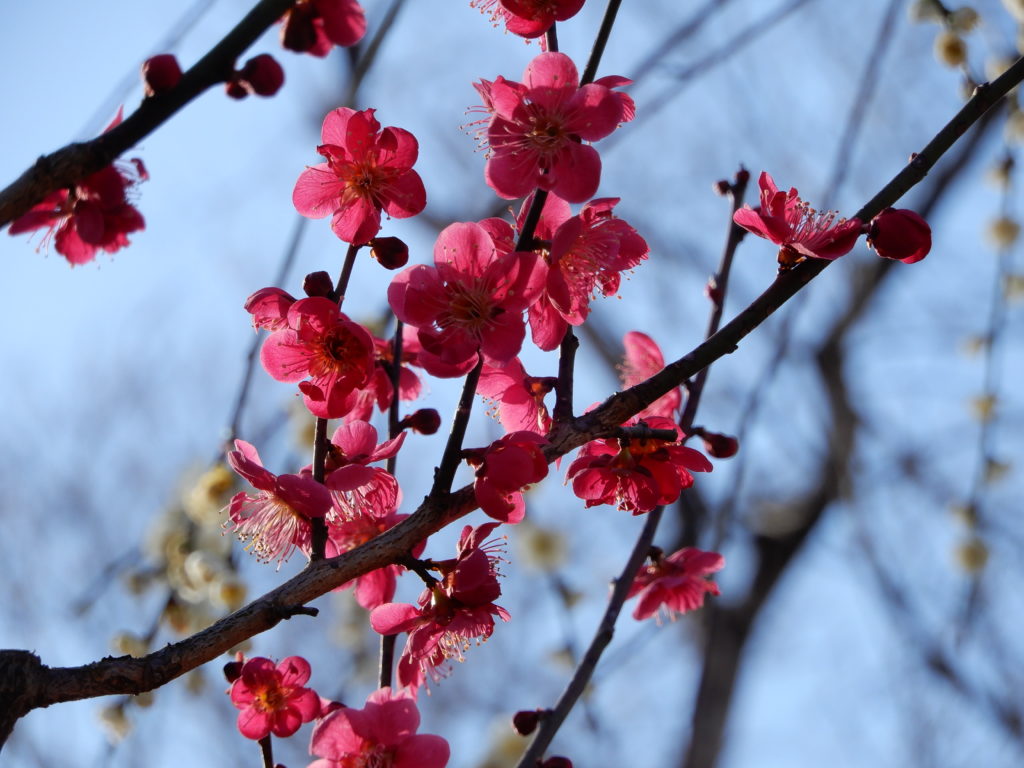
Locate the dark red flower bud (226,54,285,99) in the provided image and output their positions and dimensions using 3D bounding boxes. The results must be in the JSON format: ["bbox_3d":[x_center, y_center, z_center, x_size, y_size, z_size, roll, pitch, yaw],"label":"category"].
[{"bbox_3d":[-0.045,-0.054,1.310,0.010,0.008,0.008,6,-13,15],"label":"dark red flower bud"}]

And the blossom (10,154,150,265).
[{"bbox_3d":[-0.080,-0.033,1.370,0.023,0.019,0.018,-12,-60,37],"label":"blossom"}]

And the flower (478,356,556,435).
[{"bbox_3d":[0.001,0.002,1.420,0.014,0.019,0.020,-39,-26,6],"label":"flower"}]

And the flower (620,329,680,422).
[{"bbox_3d":[0.027,-0.001,1.450,0.013,0.020,0.020,-16,-10,-27],"label":"flower"}]

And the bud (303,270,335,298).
[{"bbox_3d":[-0.037,-0.019,1.400,0.005,0.006,0.005,-37,6,11],"label":"bud"}]

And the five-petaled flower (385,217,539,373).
[{"bbox_3d":[-0.008,-0.015,1.290,0.027,0.027,0.014,-1,2,5],"label":"five-petaled flower"}]

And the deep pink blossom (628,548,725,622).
[{"bbox_3d":[0.033,0.041,1.500,0.018,0.012,0.019,-15,3,-2],"label":"deep pink blossom"}]

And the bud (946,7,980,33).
[{"bbox_3d":[0.125,-0.101,2.050,0.009,0.007,0.007,18,0,0],"label":"bud"}]

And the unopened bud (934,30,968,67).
[{"bbox_3d":[0.116,-0.088,1.950,0.007,0.008,0.007,7,-49,-24],"label":"unopened bud"}]

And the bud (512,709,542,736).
[{"bbox_3d":[0.003,0.063,1.370,0.006,0.005,0.005,-13,-10,-22],"label":"bud"}]

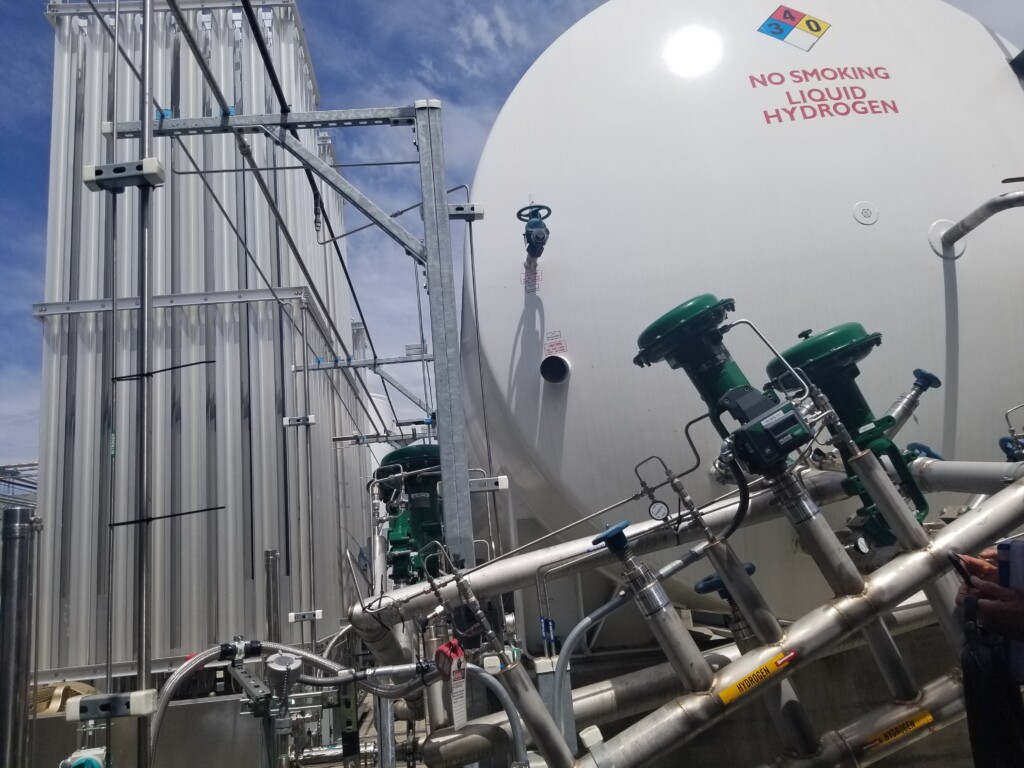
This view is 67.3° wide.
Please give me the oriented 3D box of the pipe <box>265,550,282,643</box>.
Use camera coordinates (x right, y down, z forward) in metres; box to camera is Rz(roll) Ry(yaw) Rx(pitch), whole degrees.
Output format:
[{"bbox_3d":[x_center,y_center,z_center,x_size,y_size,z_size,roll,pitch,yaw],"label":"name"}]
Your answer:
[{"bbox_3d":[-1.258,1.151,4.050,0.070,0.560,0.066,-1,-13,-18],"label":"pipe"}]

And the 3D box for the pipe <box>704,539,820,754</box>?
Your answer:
[{"bbox_3d":[0.585,0.610,1.790,0.085,0.500,0.074,-24,-12,9],"label":"pipe"}]

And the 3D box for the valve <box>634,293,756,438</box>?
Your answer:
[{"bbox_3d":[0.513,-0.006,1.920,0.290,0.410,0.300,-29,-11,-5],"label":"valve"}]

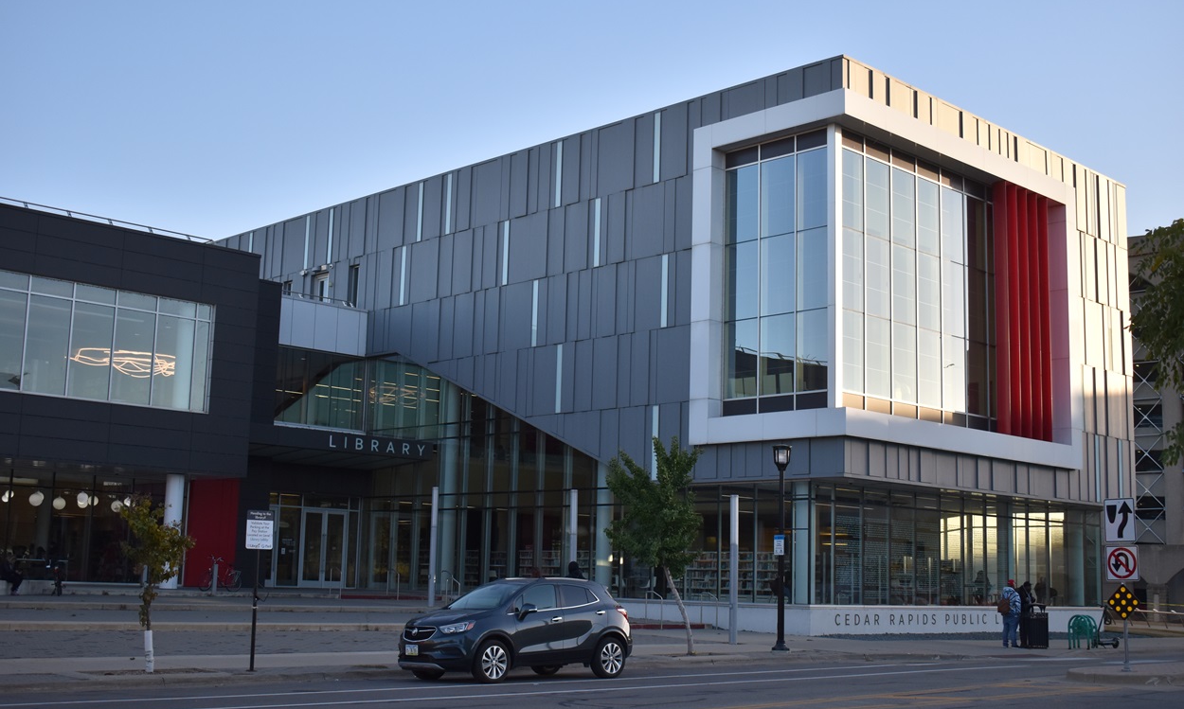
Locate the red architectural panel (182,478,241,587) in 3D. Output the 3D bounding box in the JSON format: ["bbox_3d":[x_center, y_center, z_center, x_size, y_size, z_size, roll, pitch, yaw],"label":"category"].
[{"bbox_3d":[-13.222,6.230,49.300,0.200,3.740,3.500,10,-12,-44],"label":"red architectural panel"}]

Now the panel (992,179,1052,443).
[{"bbox_3d":[13.960,-1.335,45.722,2.800,8.100,0.500,10,-12,-44],"label":"panel"}]

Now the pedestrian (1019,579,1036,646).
[{"bbox_3d":[11.385,6.839,37.189,0.470,1.700,0.500,-1,-9,17],"label":"pedestrian"}]

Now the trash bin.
[{"bbox_3d":[11.660,7.089,36.937,0.530,1.140,0.530,1,-9,0],"label":"trash bin"}]

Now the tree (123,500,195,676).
[{"bbox_3d":[-6.252,3.334,20.400,1.070,2.500,1.050,1,-9,0],"label":"tree"}]

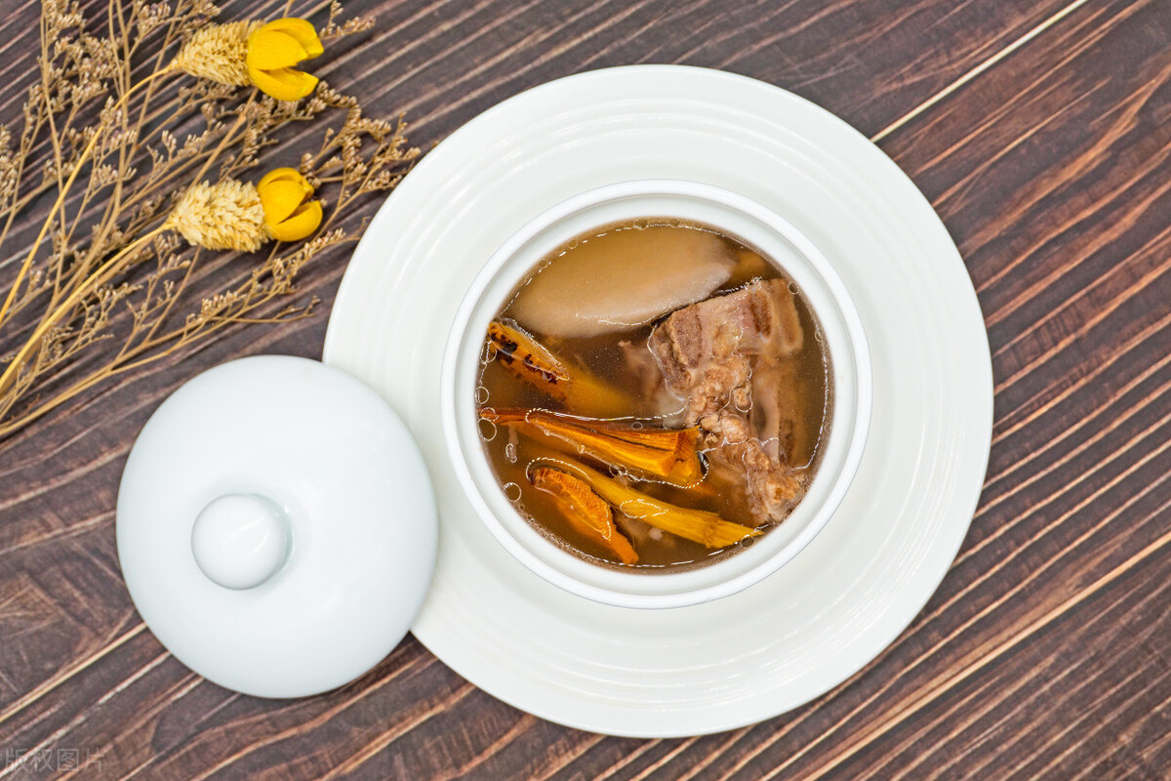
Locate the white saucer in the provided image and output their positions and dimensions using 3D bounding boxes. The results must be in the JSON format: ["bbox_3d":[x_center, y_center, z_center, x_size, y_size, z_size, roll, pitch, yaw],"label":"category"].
[{"bbox_3d":[0.022,0.004,0.602,0.203,0.022,0.203,0,88,1],"label":"white saucer"}]

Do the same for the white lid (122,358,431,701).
[{"bbox_3d":[-0.101,0.043,0.583,0.106,0.041,0.106,1,93,13],"label":"white lid"}]

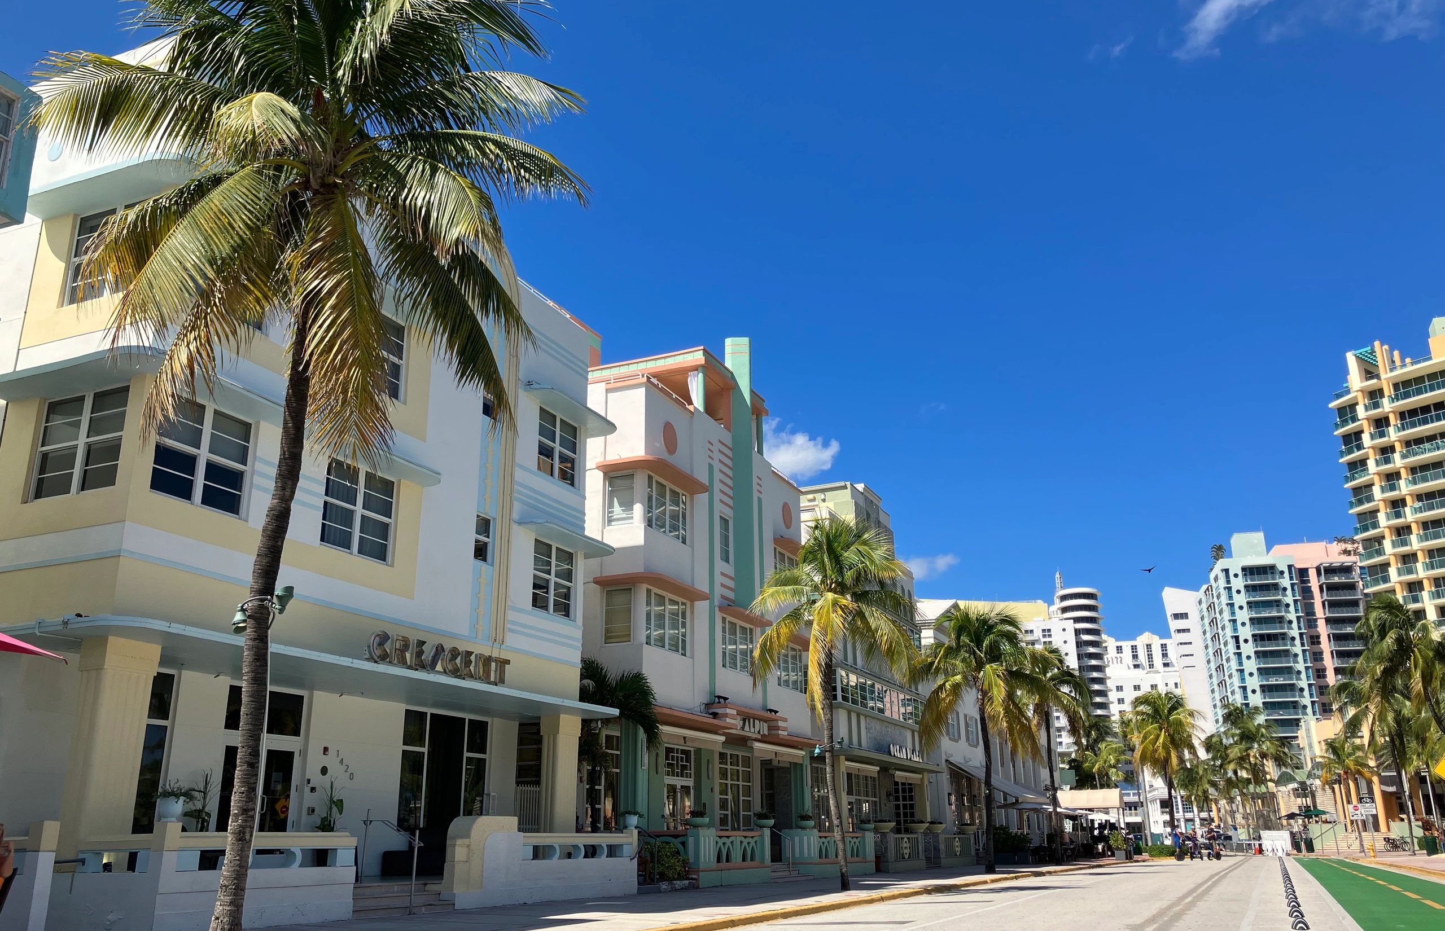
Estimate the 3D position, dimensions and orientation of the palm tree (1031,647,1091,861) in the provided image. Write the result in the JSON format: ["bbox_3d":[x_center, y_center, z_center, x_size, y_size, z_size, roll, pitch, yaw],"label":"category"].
[{"bbox_3d":[13.607,11.851,48.223,3.691,8.765,3.691,-9,-20,23],"label":"palm tree"}]

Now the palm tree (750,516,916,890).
[{"bbox_3d":[2.408,4.828,24.666,3.685,7.814,3.685,-1,-18,0],"label":"palm tree"}]

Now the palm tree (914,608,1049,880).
[{"bbox_3d":[8.184,8.375,36.291,4.581,8.123,4.581,-9,-20,23],"label":"palm tree"}]

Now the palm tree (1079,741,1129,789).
[{"bbox_3d":[29.100,25.034,88.666,3.906,8.342,3.906,-9,-20,23],"label":"palm tree"}]

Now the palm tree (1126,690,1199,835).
[{"bbox_3d":[27.284,18.592,71.157,4.716,9.808,4.716,-9,-20,23],"label":"palm tree"}]

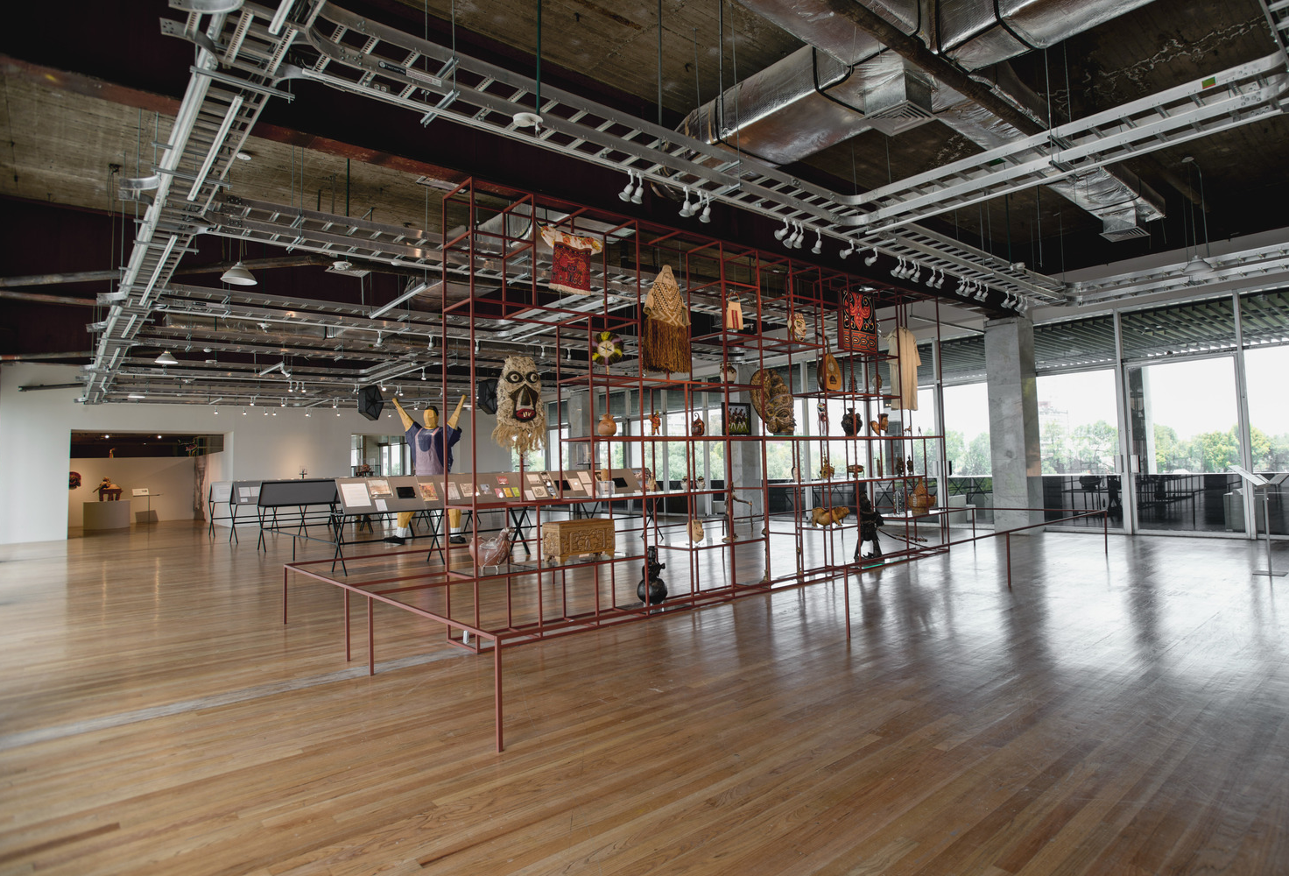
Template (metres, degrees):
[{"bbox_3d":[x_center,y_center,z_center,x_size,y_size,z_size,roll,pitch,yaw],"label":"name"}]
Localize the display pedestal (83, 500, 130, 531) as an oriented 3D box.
[{"bbox_3d":[-16.360,2.339,18.870,1.071,0.801,1.071,0,-3,-41],"label":"display pedestal"}]

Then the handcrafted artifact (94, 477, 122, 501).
[{"bbox_3d":[-15.764,1.499,18.189,0.550,0.700,0.420,-3,-3,28],"label":"handcrafted artifact"}]

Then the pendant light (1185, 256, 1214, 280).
[{"bbox_3d":[7.063,-2.197,7.904,0.320,0.215,0.320,-4,-3,42],"label":"pendant light"}]

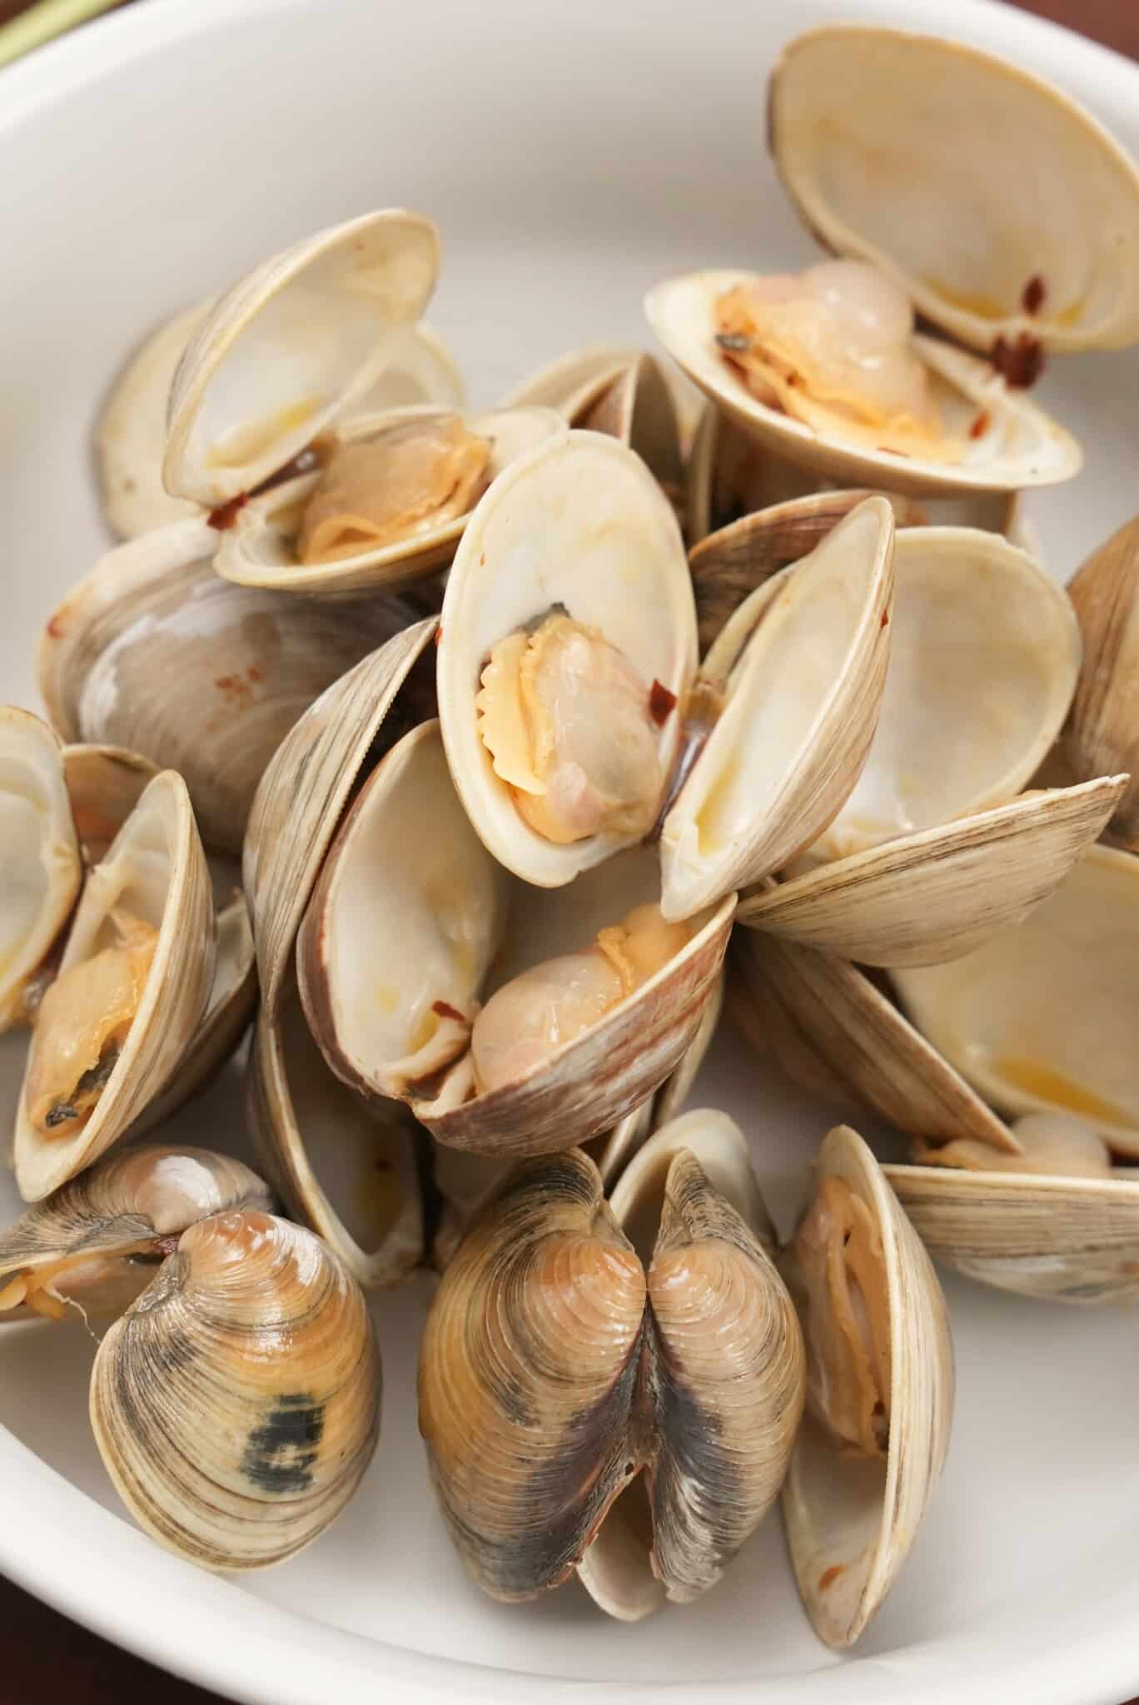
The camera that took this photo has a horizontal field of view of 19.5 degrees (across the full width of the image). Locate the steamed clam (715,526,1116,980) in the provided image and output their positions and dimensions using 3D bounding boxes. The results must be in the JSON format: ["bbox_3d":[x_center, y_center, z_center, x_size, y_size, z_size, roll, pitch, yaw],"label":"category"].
[{"bbox_3d":[0.045,-0.013,0.427,0.052,0.042,0.050,-15,75,-6],"label":"steamed clam"}]

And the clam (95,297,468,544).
[{"bbox_3d":[-0.040,-0.061,0.468,0.055,0.034,0.038,-3,64,-3],"label":"clam"}]

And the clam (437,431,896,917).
[{"bbox_3d":[0.013,-0.022,0.424,0.056,0.044,0.057,13,74,2],"label":"clam"}]

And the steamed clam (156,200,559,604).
[{"bbox_3d":[-0.028,-0.060,0.450,0.051,0.042,0.042,-19,66,-11],"label":"steamed clam"}]

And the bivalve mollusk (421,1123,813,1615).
[{"bbox_3d":[0.005,0.063,0.411,0.049,0.042,0.057,0,72,-2],"label":"bivalve mollusk"}]

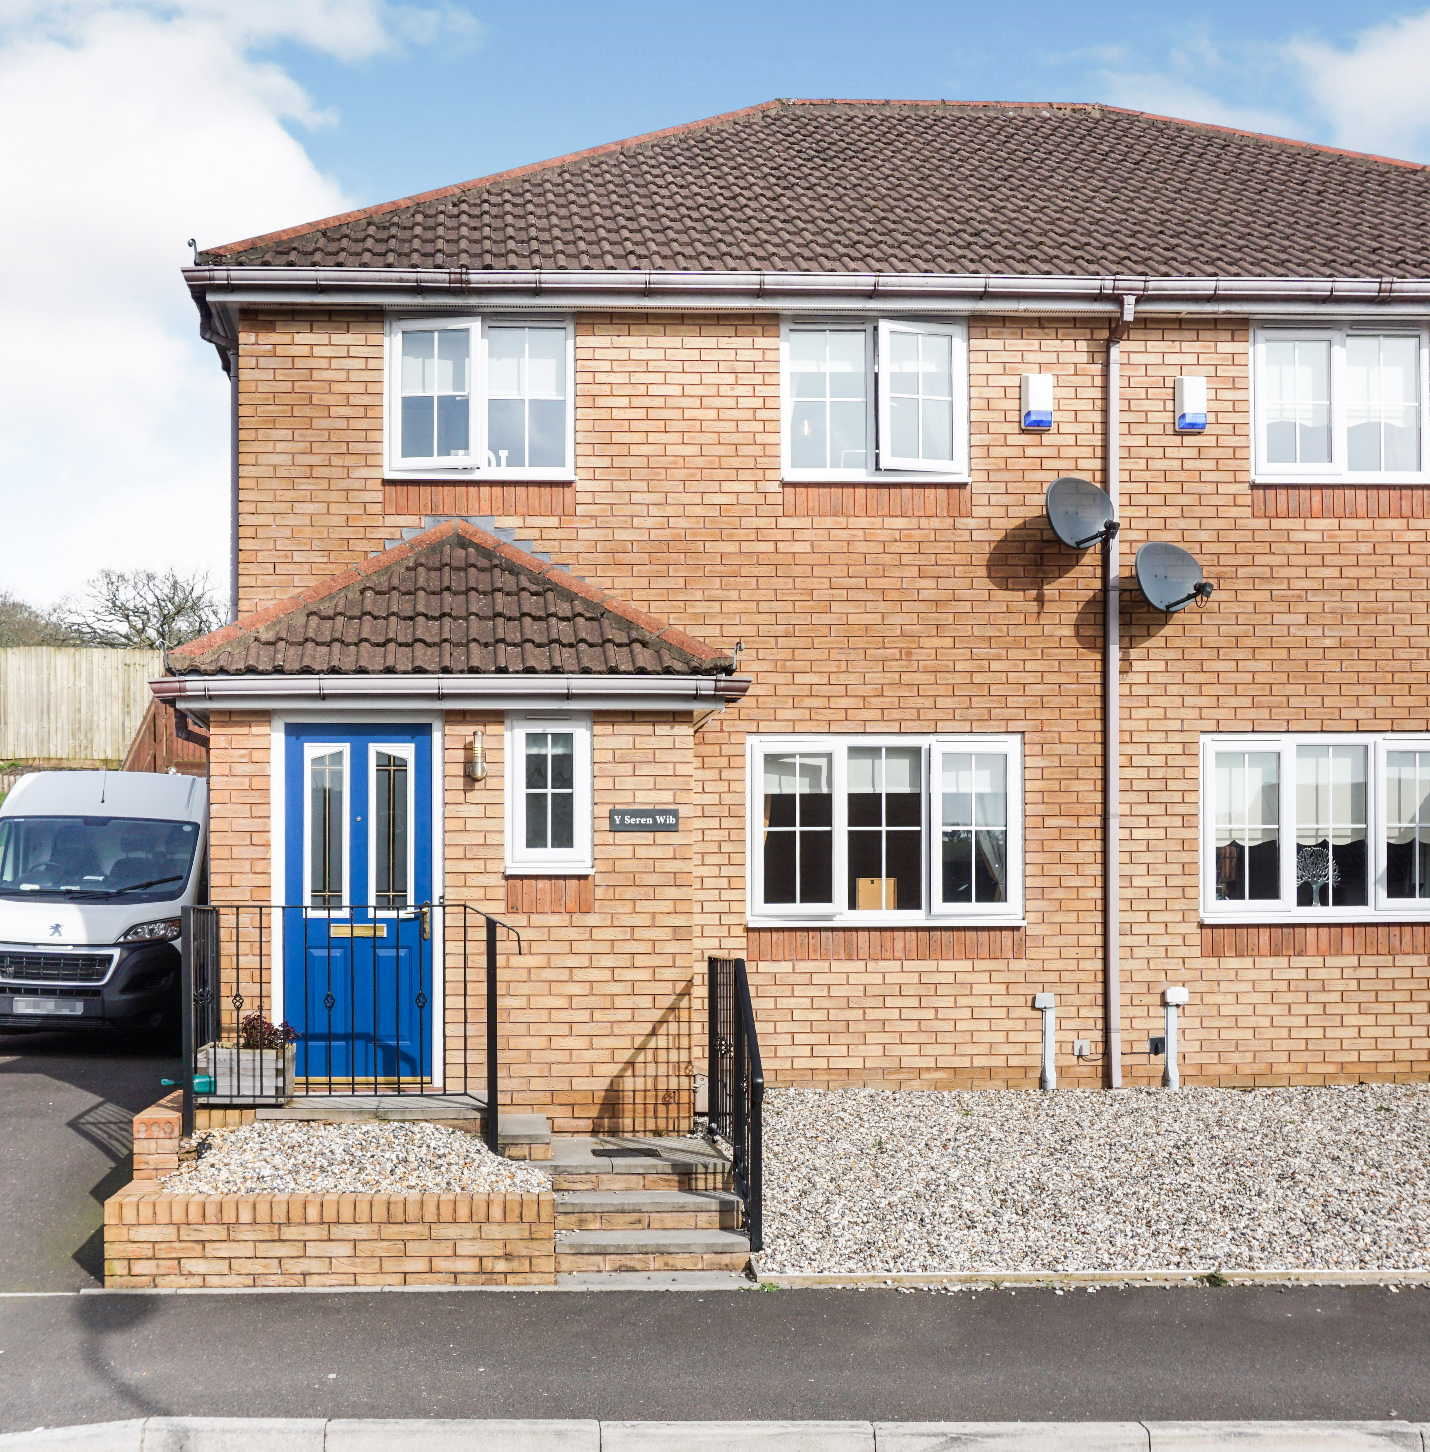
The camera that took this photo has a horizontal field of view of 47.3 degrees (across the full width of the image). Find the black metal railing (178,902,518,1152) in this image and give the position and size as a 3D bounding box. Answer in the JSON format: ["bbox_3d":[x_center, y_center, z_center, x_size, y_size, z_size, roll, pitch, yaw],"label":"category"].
[{"bbox_3d":[-1.820,1.510,8.460,1.620,1.200,0.880,0,-4,-5],"label":"black metal railing"}]

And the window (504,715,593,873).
[{"bbox_3d":[-0.923,0.376,9.060,0.485,0.903,0.110,0,-1,-2],"label":"window"}]

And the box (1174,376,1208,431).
[{"bbox_3d":[3.013,-2.035,10.320,0.190,0.345,0.080,0,-1,-3],"label":"box"}]

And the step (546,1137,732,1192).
[{"bbox_3d":[-0.430,2.290,8.560,0.950,0.150,0.880,1,-6,-6],"label":"step"}]

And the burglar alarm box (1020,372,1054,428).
[{"bbox_3d":[2.030,-2.035,10.280,0.187,0.345,0.080,0,-1,-3],"label":"burglar alarm box"}]

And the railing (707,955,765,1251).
[{"bbox_3d":[0.088,1.835,8.381,0.070,1.250,1.980,0,-1,-6],"label":"railing"}]

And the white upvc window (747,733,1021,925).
[{"bbox_3d":[1.066,0.654,10.268,1.738,1.214,0.130,0,-1,-2],"label":"white upvc window"}]

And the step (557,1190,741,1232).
[{"bbox_3d":[-0.334,2.367,7.976,0.900,0.140,0.330,0,-1,-2],"label":"step"}]

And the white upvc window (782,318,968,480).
[{"bbox_3d":[1.011,-2.047,10.262,1.179,1.011,0.150,0,-1,-2],"label":"white upvc window"}]

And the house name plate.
[{"bbox_3d":[-0.389,0.516,9.000,0.390,0.130,0.020,0,-1,-3],"label":"house name plate"}]

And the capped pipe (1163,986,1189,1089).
[{"bbox_3d":[2.890,1.952,10.219,0.148,0.644,0.110,0,-1,-2],"label":"capped pipe"}]

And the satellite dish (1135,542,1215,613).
[{"bbox_3d":[2.817,-0.910,10.033,0.450,0.430,0.350,1,-1,-34],"label":"satellite dish"}]

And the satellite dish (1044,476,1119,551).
[{"bbox_3d":[2.257,-1.312,10.030,0.430,0.450,0.260,1,-2,-28],"label":"satellite dish"}]

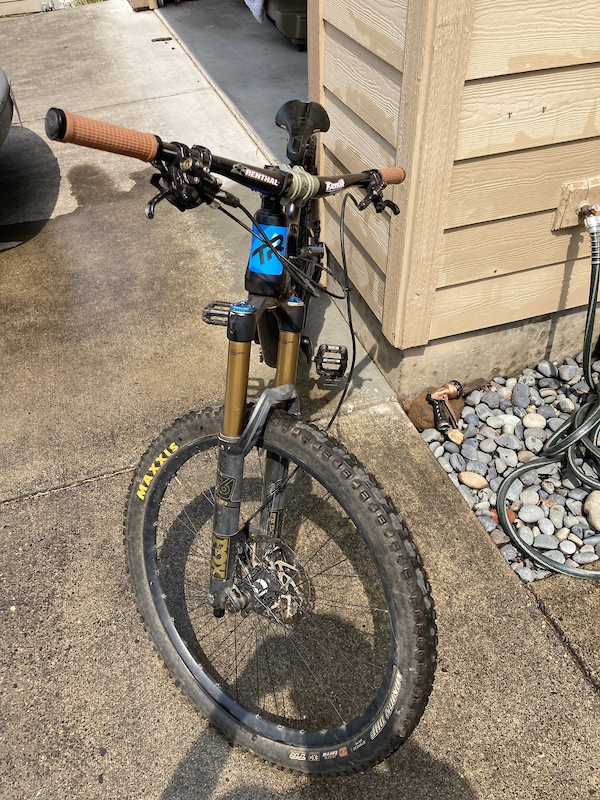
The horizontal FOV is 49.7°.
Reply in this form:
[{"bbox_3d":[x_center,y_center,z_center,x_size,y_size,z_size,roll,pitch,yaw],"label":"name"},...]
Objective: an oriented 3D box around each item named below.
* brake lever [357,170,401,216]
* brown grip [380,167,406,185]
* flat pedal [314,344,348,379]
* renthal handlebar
[{"bbox_3d":[0.151,-0.391,1.236,0.065,0.085,0.145,23,24,31],"label":"brake lever"},{"bbox_3d":[0.182,-0.454,1.314,0.034,0.034,0.132,19,27,24],"label":"brown grip"},{"bbox_3d":[0.101,-0.122,2.030,0.102,0.022,0.102,6,62,2],"label":"flat pedal"},{"bbox_3d":[-0.013,-0.366,1.036,0.090,0.075,0.815,23,24,31],"label":"renthal handlebar"}]

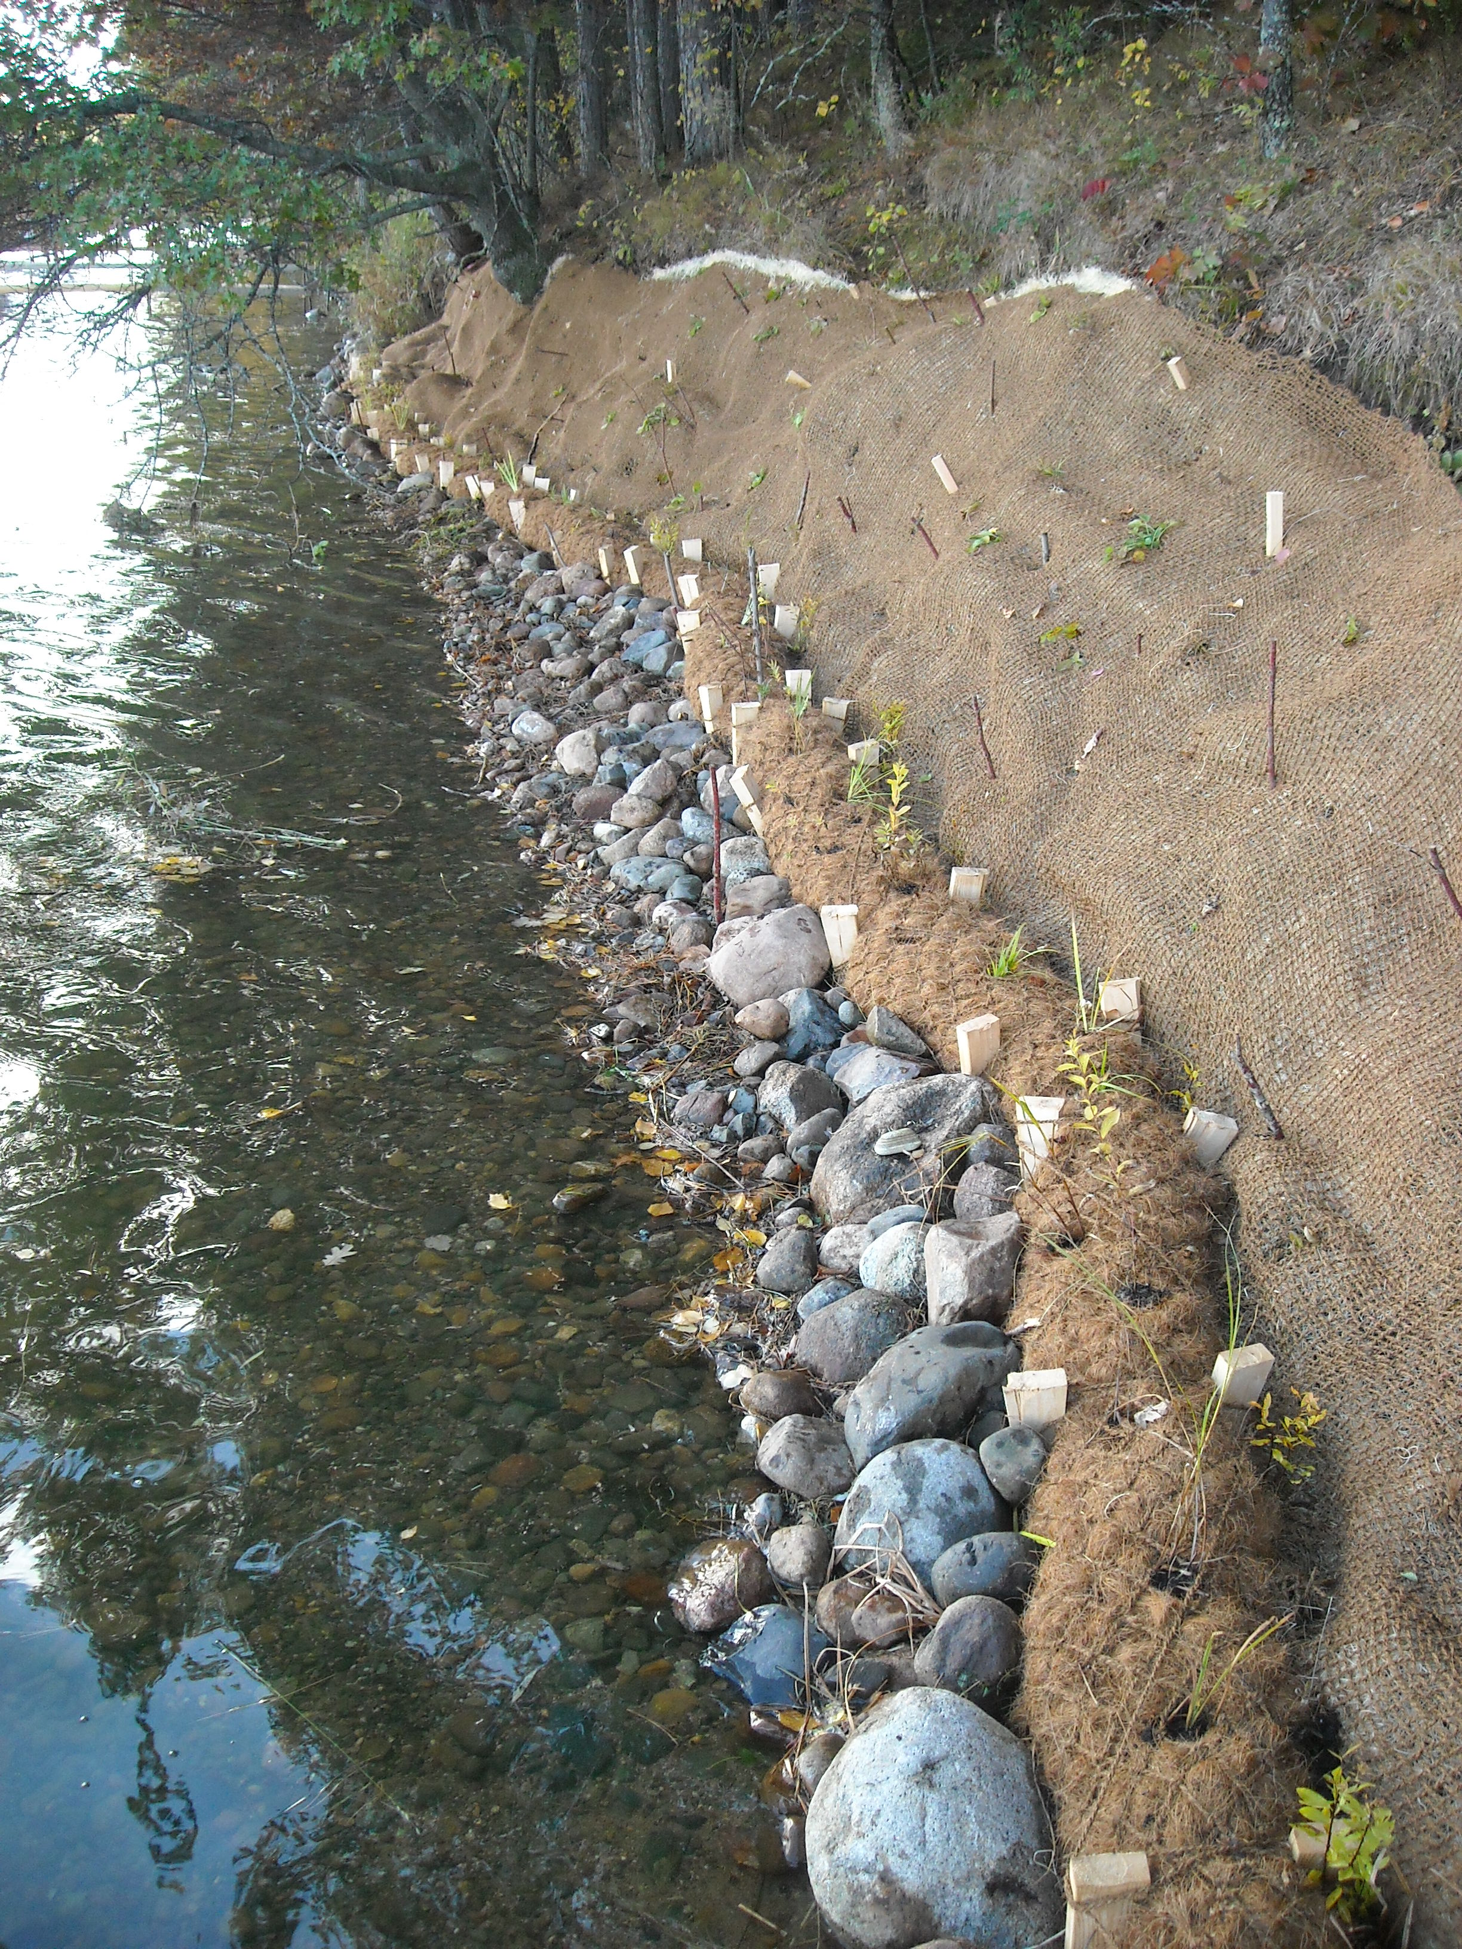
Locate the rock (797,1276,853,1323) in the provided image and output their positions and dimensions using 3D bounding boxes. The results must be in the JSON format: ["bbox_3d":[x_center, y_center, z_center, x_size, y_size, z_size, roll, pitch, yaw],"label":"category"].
[{"bbox_3d":[0.179,0.609,3.674,0.123,0.085,0.086,-14,25,-32],"label":"rock"}]

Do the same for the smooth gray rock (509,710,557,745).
[{"bbox_3d":[-0.743,-0.926,7.400,0.175,0.125,0.150,0,21,0],"label":"smooth gray rock"}]

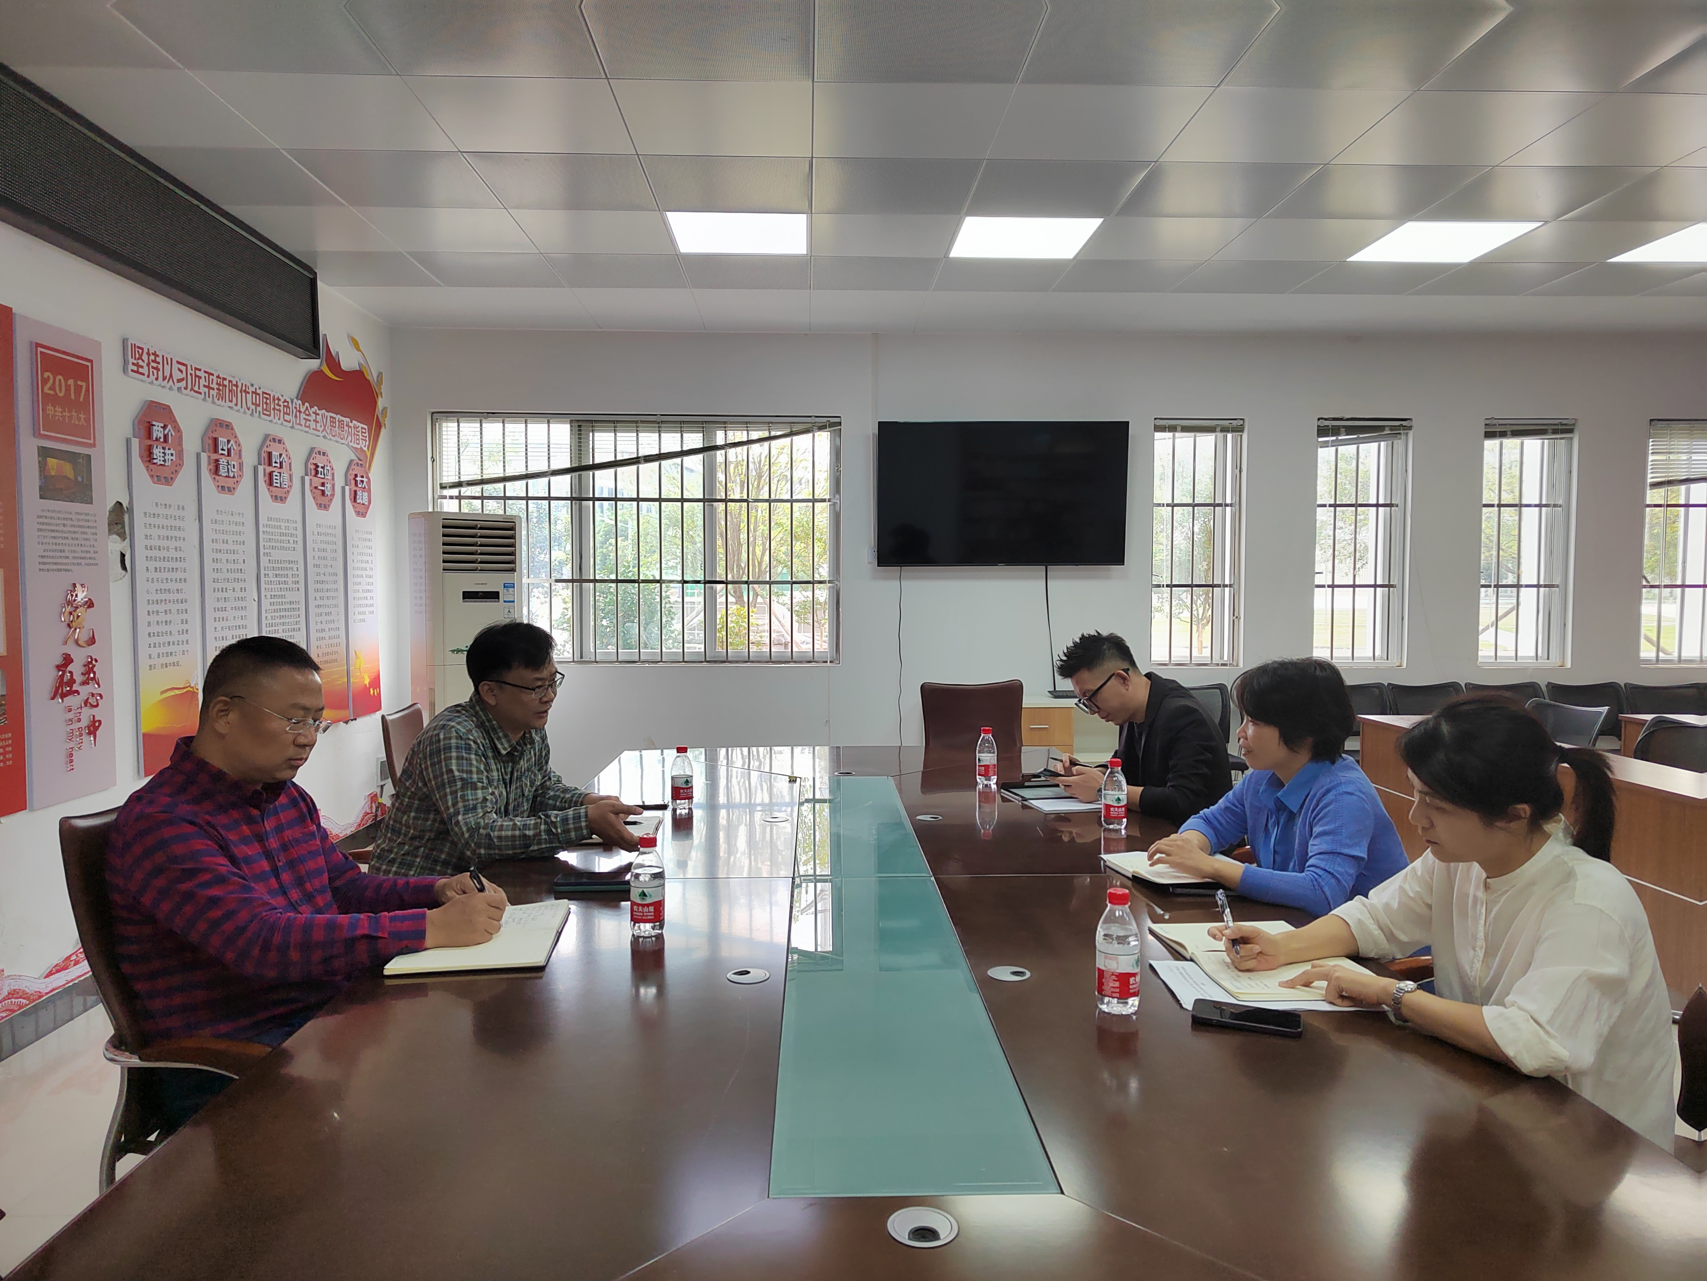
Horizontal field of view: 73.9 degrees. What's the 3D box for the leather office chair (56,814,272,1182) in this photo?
[{"bbox_3d":[-1.118,0.804,2.266,0.630,0.990,0.600,0,3,8],"label":"leather office chair"}]

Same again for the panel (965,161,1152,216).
[{"bbox_3d":[0.750,-1.685,4.219,0.595,0.030,0.590,0,3,-2],"label":"panel"}]

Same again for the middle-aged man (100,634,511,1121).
[{"bbox_3d":[-0.870,0.647,2.000,0.660,1.310,0.550,0,3,-2],"label":"middle-aged man"}]

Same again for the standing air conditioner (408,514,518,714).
[{"bbox_3d":[-2.105,0.211,6.189,0.500,1.780,0.360,-2,4,-39],"label":"standing air conditioner"}]

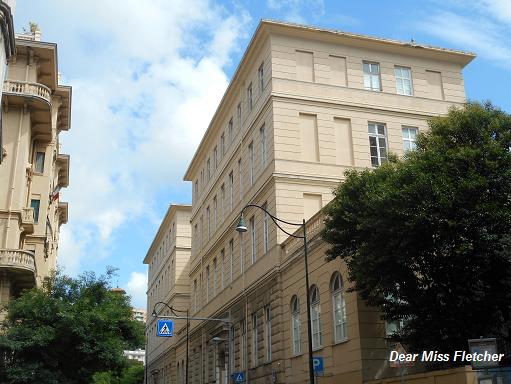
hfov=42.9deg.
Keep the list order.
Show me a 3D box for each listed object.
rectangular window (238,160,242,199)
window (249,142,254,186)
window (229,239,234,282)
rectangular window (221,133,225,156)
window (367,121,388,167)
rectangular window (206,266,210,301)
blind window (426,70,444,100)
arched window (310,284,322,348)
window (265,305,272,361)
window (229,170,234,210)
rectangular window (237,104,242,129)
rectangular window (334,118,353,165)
[{"bbox_3d":[-0.864,-0.803,43.477,0.220,2.952,1.104,5,-21,-15],"label":"rectangular window"},{"bbox_3d":[-0.132,-1.654,38.824,0.250,2.773,0.941,5,-21,-15],"label":"window"},{"bbox_3d":[-1.380,4.405,41.488,0.250,2.773,0.980,5,-21,-15],"label":"window"},{"bbox_3d":[-2.331,-3.443,48.790,0.200,1.942,0.999,5,-21,-15],"label":"rectangular window"},{"bbox_3d":[7.855,-2.941,41.462,1.231,3.204,0.200,5,-21,-15],"label":"window"},{"bbox_3d":[-3.942,7.908,55.331,0.200,3.096,1.224,5,-21,-15],"label":"rectangular window"},{"bbox_3d":[11.415,-6.768,41.511,1.104,1.992,0.220,5,-21,-15],"label":"blind window"},{"bbox_3d":[2.570,5.125,26.790,0.250,2.636,1.313,5,-21,-15],"label":"arched window"},{"bbox_3d":[0.859,8.250,37.532,0.200,3.240,1.296,5,-21,-15],"label":"window"},{"bbox_3d":[-1.554,0.044,45.708,0.220,2.952,1.104,5,-21,-15],"label":"window"},{"bbox_3d":[-0.932,-5.127,44.218,0.200,1.961,0.999,5,-21,-15],"label":"rectangular window"},{"bbox_3d":[5.042,-2.887,37.362,1.073,2.905,0.200,5,-21,-15],"label":"rectangular window"}]

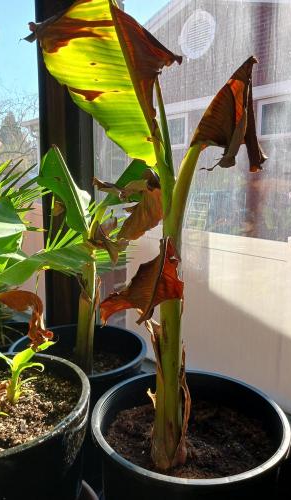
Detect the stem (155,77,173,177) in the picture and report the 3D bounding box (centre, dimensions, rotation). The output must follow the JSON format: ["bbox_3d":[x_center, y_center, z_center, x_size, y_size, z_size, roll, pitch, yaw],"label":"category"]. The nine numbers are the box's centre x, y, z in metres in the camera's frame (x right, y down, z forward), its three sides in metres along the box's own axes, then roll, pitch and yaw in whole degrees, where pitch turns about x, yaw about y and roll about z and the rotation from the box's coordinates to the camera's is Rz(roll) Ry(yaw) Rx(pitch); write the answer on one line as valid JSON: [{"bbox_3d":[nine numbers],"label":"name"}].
[{"bbox_3d":[0.026,-0.169,0.535,0.015,0.136,0.016,-10,5,0],"label":"stem"}]

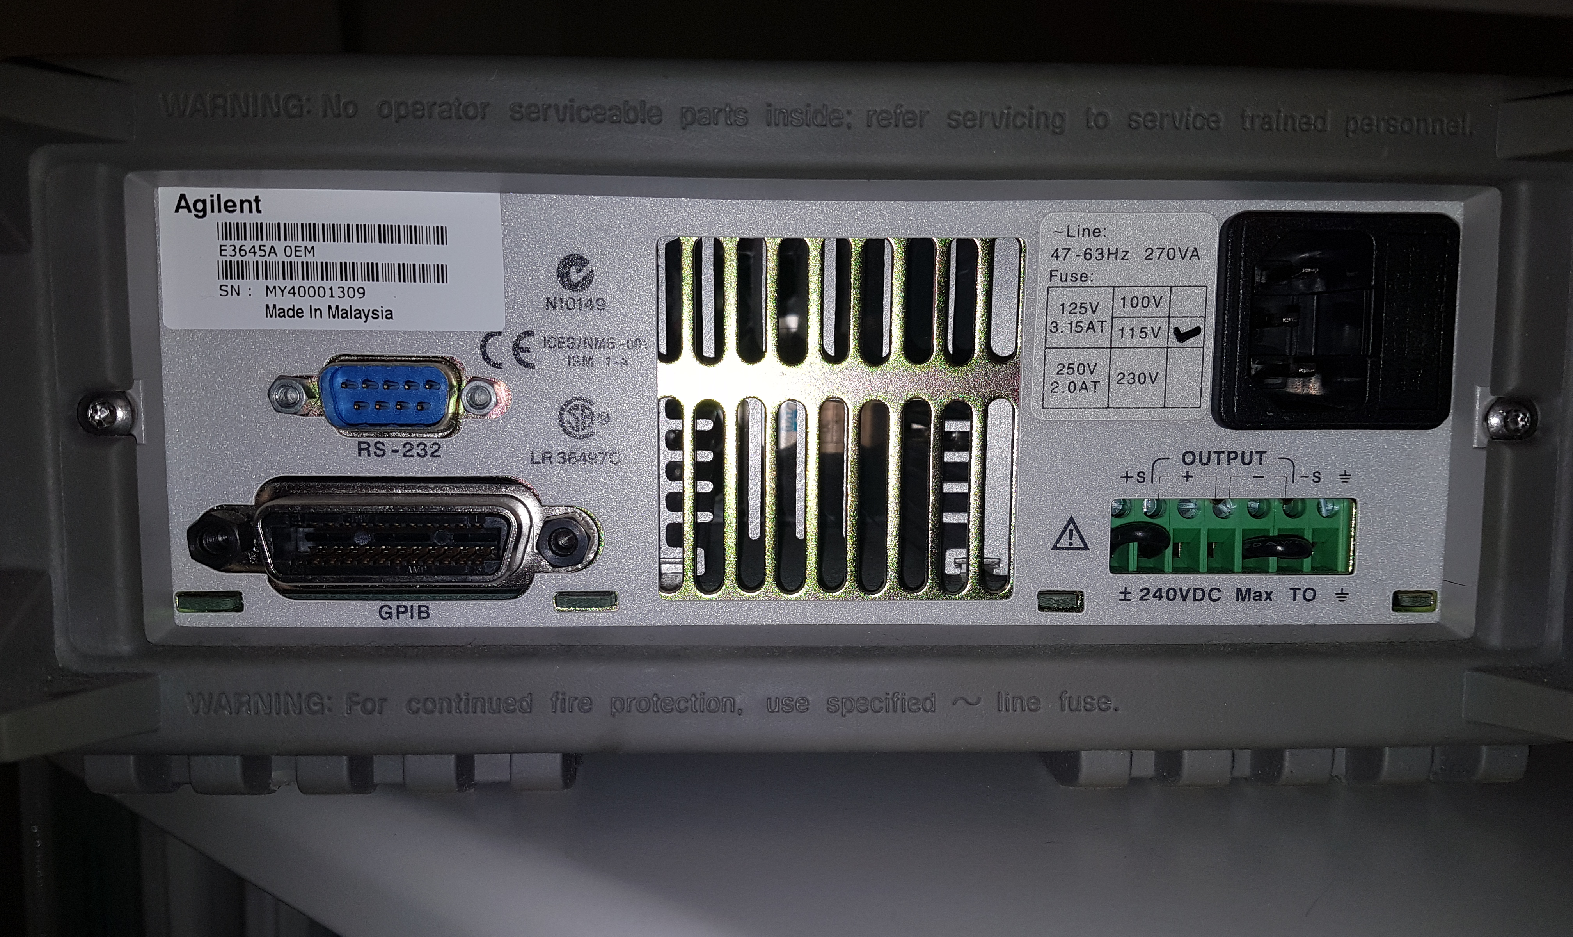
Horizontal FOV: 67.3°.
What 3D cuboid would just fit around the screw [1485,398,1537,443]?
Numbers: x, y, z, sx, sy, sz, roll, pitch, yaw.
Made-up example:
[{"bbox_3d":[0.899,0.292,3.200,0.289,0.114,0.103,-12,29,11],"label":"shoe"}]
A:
[{"bbox_3d":[0.099,-0.007,0.161,0.006,0.006,0.004,0,5,-2],"label":"screw"}]

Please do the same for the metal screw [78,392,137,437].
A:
[{"bbox_3d":[-0.089,-0.007,0.155,0.006,0.006,0.004,0,5,-2],"label":"metal screw"}]

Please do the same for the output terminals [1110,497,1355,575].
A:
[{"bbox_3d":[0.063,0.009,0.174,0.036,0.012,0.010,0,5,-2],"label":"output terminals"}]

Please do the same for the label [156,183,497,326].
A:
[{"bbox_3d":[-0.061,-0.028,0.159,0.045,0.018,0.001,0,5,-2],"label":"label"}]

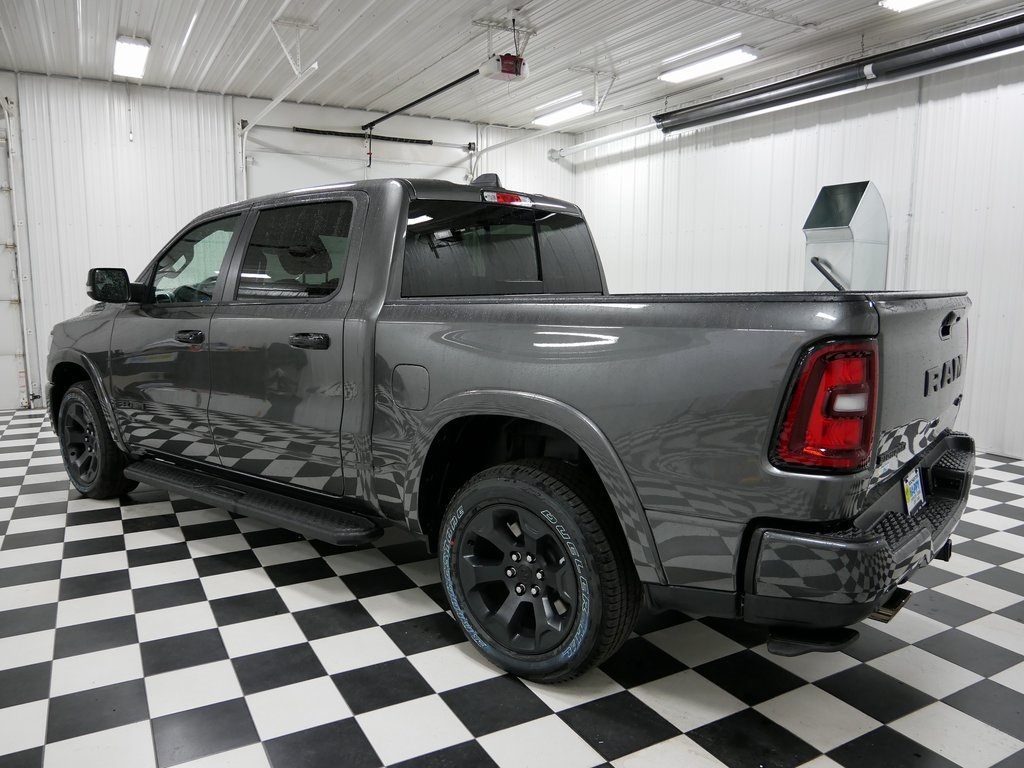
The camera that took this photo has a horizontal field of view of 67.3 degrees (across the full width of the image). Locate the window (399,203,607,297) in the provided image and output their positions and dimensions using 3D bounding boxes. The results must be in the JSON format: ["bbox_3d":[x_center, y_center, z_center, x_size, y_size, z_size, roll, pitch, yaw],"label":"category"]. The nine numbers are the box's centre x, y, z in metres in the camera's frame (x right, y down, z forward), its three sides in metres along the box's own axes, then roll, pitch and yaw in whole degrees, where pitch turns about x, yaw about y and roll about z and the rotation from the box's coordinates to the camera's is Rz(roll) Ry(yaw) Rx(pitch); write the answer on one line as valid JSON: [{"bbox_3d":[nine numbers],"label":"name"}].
[{"bbox_3d":[0.008,-0.662,3.893,0.070,0.440,1.560,-6,2,39],"label":"window"}]

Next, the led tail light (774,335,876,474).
[{"bbox_3d":[0.878,0.048,2.159,0.240,0.380,0.210,6,10,37],"label":"led tail light"}]

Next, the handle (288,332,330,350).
[{"bbox_3d":[-0.888,-0.187,3.378,0.240,0.070,0.055,6,10,38],"label":"handle"}]

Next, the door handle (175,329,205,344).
[{"bbox_3d":[-1.681,-0.245,4.016,0.240,0.066,0.055,6,10,38],"label":"door handle"}]

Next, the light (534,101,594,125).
[{"bbox_3d":[0.659,-3.436,9.727,0.320,0.090,1.240,-4,9,-29],"label":"light"}]

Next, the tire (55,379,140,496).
[{"bbox_3d":[-2.768,0.366,5.166,0.810,0.800,0.280,6,10,37],"label":"tire"}]

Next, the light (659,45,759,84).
[{"bbox_3d":[1.886,-3.098,7.438,0.330,0.090,1.220,-4,9,-29],"label":"light"}]

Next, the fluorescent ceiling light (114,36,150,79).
[{"bbox_3d":[-3.663,-3.152,7.414,0.300,0.090,1.240,-4,9,-29],"label":"fluorescent ceiling light"}]

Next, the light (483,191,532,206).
[{"bbox_3d":[-0.028,-0.949,3.945,0.060,0.055,0.380,6,10,37],"label":"light"}]

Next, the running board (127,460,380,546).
[{"bbox_3d":[-1.438,0.606,4.051,2.120,0.075,0.240,6,10,37],"label":"running board"}]

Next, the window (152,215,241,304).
[{"bbox_3d":[-1.700,-0.671,4.135,0.740,0.460,0.050,6,-5,38],"label":"window"}]

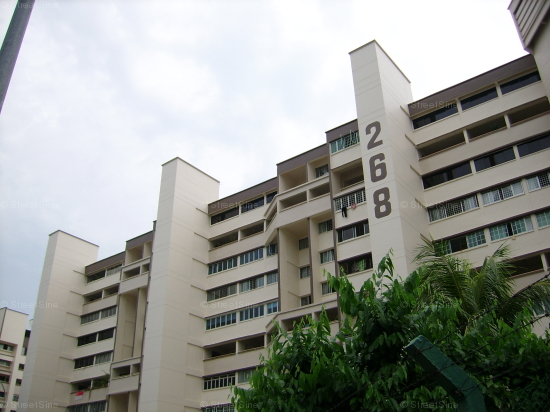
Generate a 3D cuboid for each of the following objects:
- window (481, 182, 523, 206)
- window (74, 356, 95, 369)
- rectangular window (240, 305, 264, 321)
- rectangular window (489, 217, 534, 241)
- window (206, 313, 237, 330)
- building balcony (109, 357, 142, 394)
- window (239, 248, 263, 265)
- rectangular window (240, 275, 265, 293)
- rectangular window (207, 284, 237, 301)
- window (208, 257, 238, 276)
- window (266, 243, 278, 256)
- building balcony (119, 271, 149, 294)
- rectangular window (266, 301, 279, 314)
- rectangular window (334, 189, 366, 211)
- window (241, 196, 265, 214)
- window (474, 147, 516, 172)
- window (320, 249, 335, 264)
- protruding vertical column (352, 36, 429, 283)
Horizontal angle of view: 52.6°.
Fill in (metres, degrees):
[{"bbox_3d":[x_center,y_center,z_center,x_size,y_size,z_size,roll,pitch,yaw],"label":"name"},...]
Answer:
[{"bbox_3d":[15.227,-0.796,37.146,2.691,0.984,0.130,-21,-34,32],"label":"window"},{"bbox_3d":[-23.287,19.202,68.075,3.849,1.120,0.150,-21,-34,32],"label":"window"},{"bbox_3d":[-2.038,9.566,49.440,2.778,1.013,0.200,-20,-33,32],"label":"rectangular window"},{"bbox_3d":[14.993,1.477,35.233,2.830,0.990,0.200,-21,-35,32],"label":"rectangular window"},{"bbox_3d":[-5.124,11.048,53.063,3.869,1.079,0.150,-21,-34,32],"label":"window"},{"bbox_3d":[-14.358,17.298,56.039,4.990,3.260,2.000,-21,-35,32],"label":"building balcony"},{"bbox_3d":[-2.234,4.928,53.690,2.902,1.079,0.150,-21,-34,32],"label":"window"},{"bbox_3d":[-2.076,7.033,49.713,2.830,0.940,0.200,-21,-35,32],"label":"rectangular window"},{"bbox_3d":[-5.012,8.224,52.642,3.781,1.113,0.200,-20,-33,32],"label":"rectangular window"},{"bbox_3d":[-5.219,6.040,55.702,3.869,1.100,0.150,-21,-34,32],"label":"window"},{"bbox_3d":[-0.204,4.004,50.714,1.197,1.062,0.130,-21,-34,32],"label":"window"},{"bbox_3d":[-15.970,9.226,64.998,5.091,1.578,1.324,-21,-34,32],"label":"building balcony"},{"bbox_3d":[-0.176,8.845,48.151,1.137,0.915,0.130,-21,-34,32],"label":"rectangular window"},{"bbox_3d":[5.857,-0.421,43.181,2.720,1.050,0.200,-21,-35,32],"label":"rectangular window"},{"bbox_3d":[-2.168,-0.053,54.464,2.859,0.973,0.200,-20,-33,32],"label":"window"},{"bbox_3d":[15.197,-3.173,38.419,2.695,1.018,0.130,-21,-34,32],"label":"window"},{"bbox_3d":[4.579,4.317,47.305,1.527,1.039,0.150,-21,-34,32],"label":"window"},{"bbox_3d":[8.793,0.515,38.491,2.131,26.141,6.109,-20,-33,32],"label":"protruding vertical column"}]

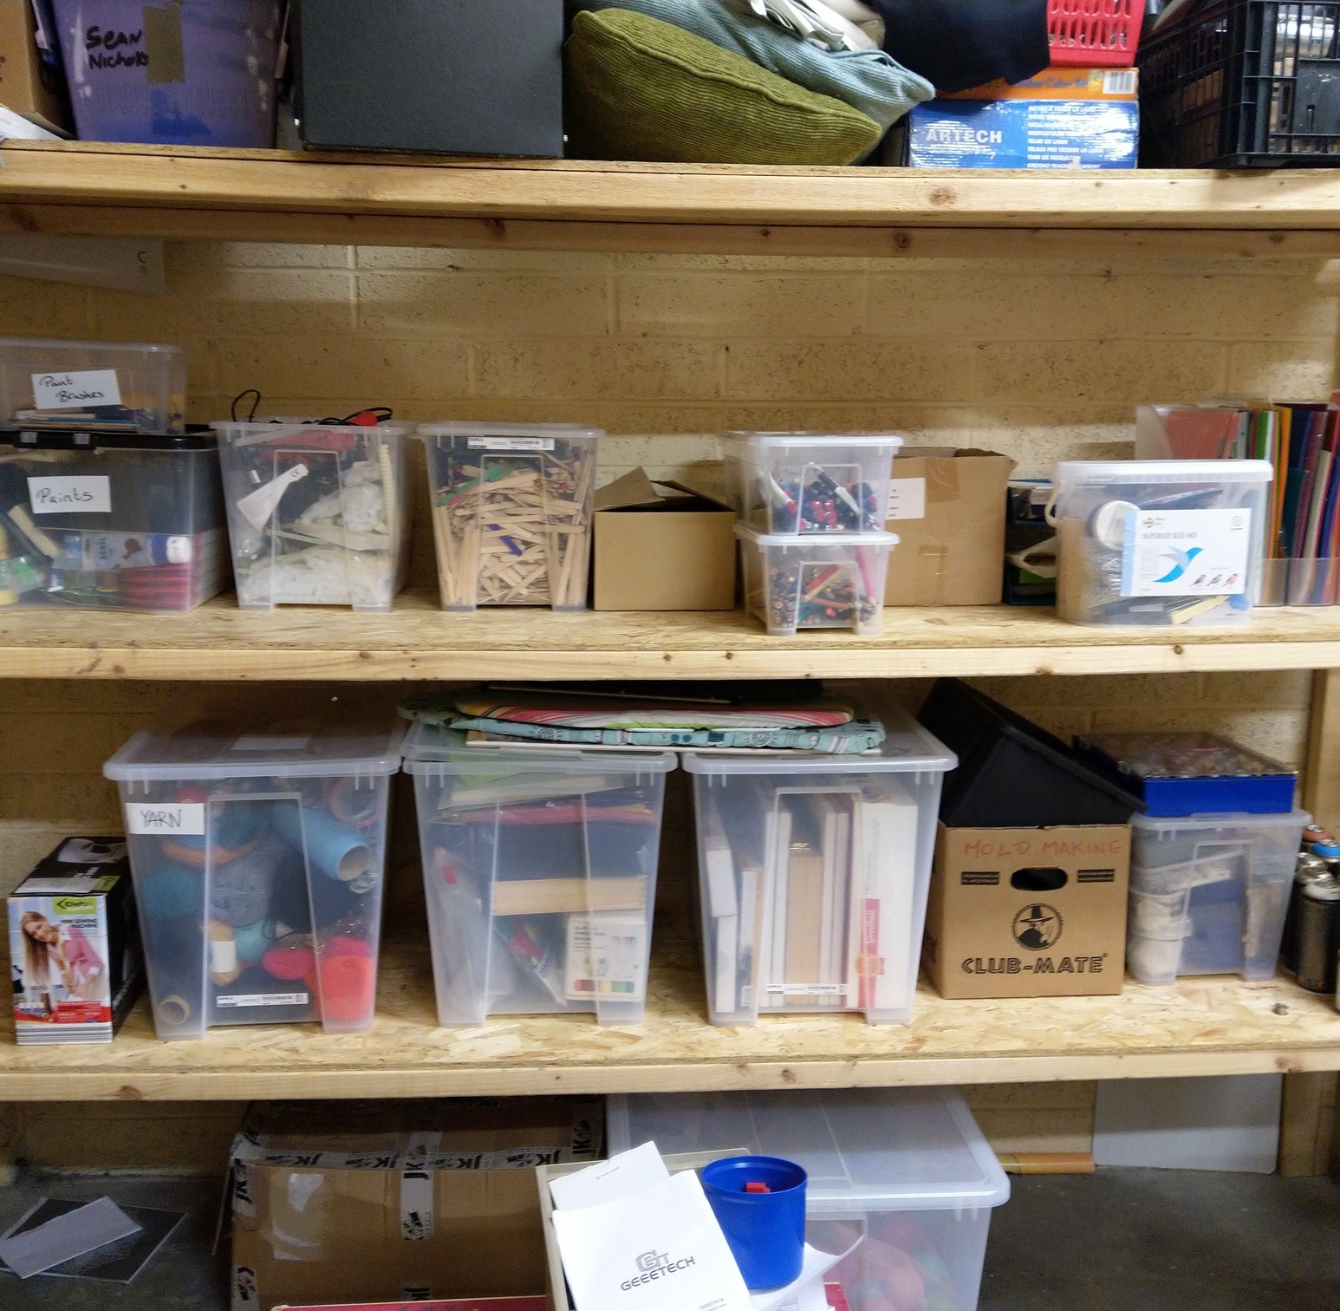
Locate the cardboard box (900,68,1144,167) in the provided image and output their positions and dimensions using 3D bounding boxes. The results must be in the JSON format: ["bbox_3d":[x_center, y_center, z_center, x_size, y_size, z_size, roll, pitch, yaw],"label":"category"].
[{"bbox_3d":[0.462,-0.701,1.718,0.295,0.125,0.220,0,8,-3],"label":"cardboard box"}]

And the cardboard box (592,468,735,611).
[{"bbox_3d":[-0.013,-0.196,2.055,0.217,0.215,0.220,0,10,-3],"label":"cardboard box"}]

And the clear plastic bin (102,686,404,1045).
[{"bbox_3d":[-0.603,0.308,2.017,0.390,0.420,0.560,-1,8,-7],"label":"clear plastic bin"}]

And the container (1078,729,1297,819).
[{"bbox_3d":[0.831,0.191,2.074,0.252,0.067,0.277,-1,10,-7],"label":"container"}]

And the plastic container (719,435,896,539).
[{"bbox_3d":[0.193,-0.237,1.768,0.190,0.140,0.280,-1,8,-7],"label":"plastic container"}]

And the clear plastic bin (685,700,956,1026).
[{"bbox_3d":[0.196,0.287,2.036,0.389,0.422,0.566,0,10,-3],"label":"clear plastic bin"}]

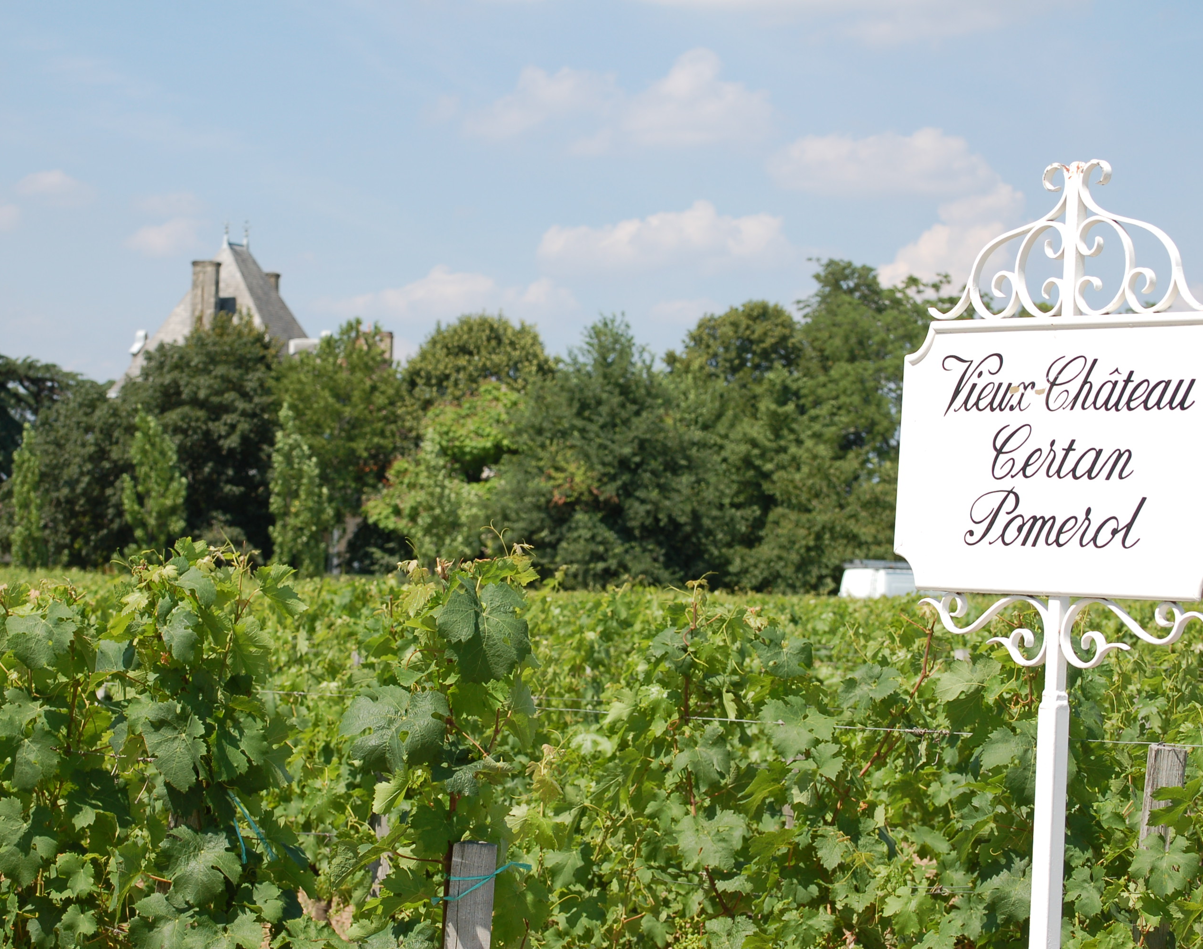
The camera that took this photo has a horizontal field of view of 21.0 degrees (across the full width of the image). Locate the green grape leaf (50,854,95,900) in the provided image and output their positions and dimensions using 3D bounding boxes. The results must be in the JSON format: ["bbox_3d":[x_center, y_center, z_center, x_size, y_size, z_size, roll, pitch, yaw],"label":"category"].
[{"bbox_3d":[-0.904,0.688,5.550,0.077,0.085,0.030,1,-20,7],"label":"green grape leaf"}]

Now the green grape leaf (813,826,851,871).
[{"bbox_3d":[0.448,0.725,6.300,0.076,0.087,0.040,2,-2,4],"label":"green grape leaf"}]

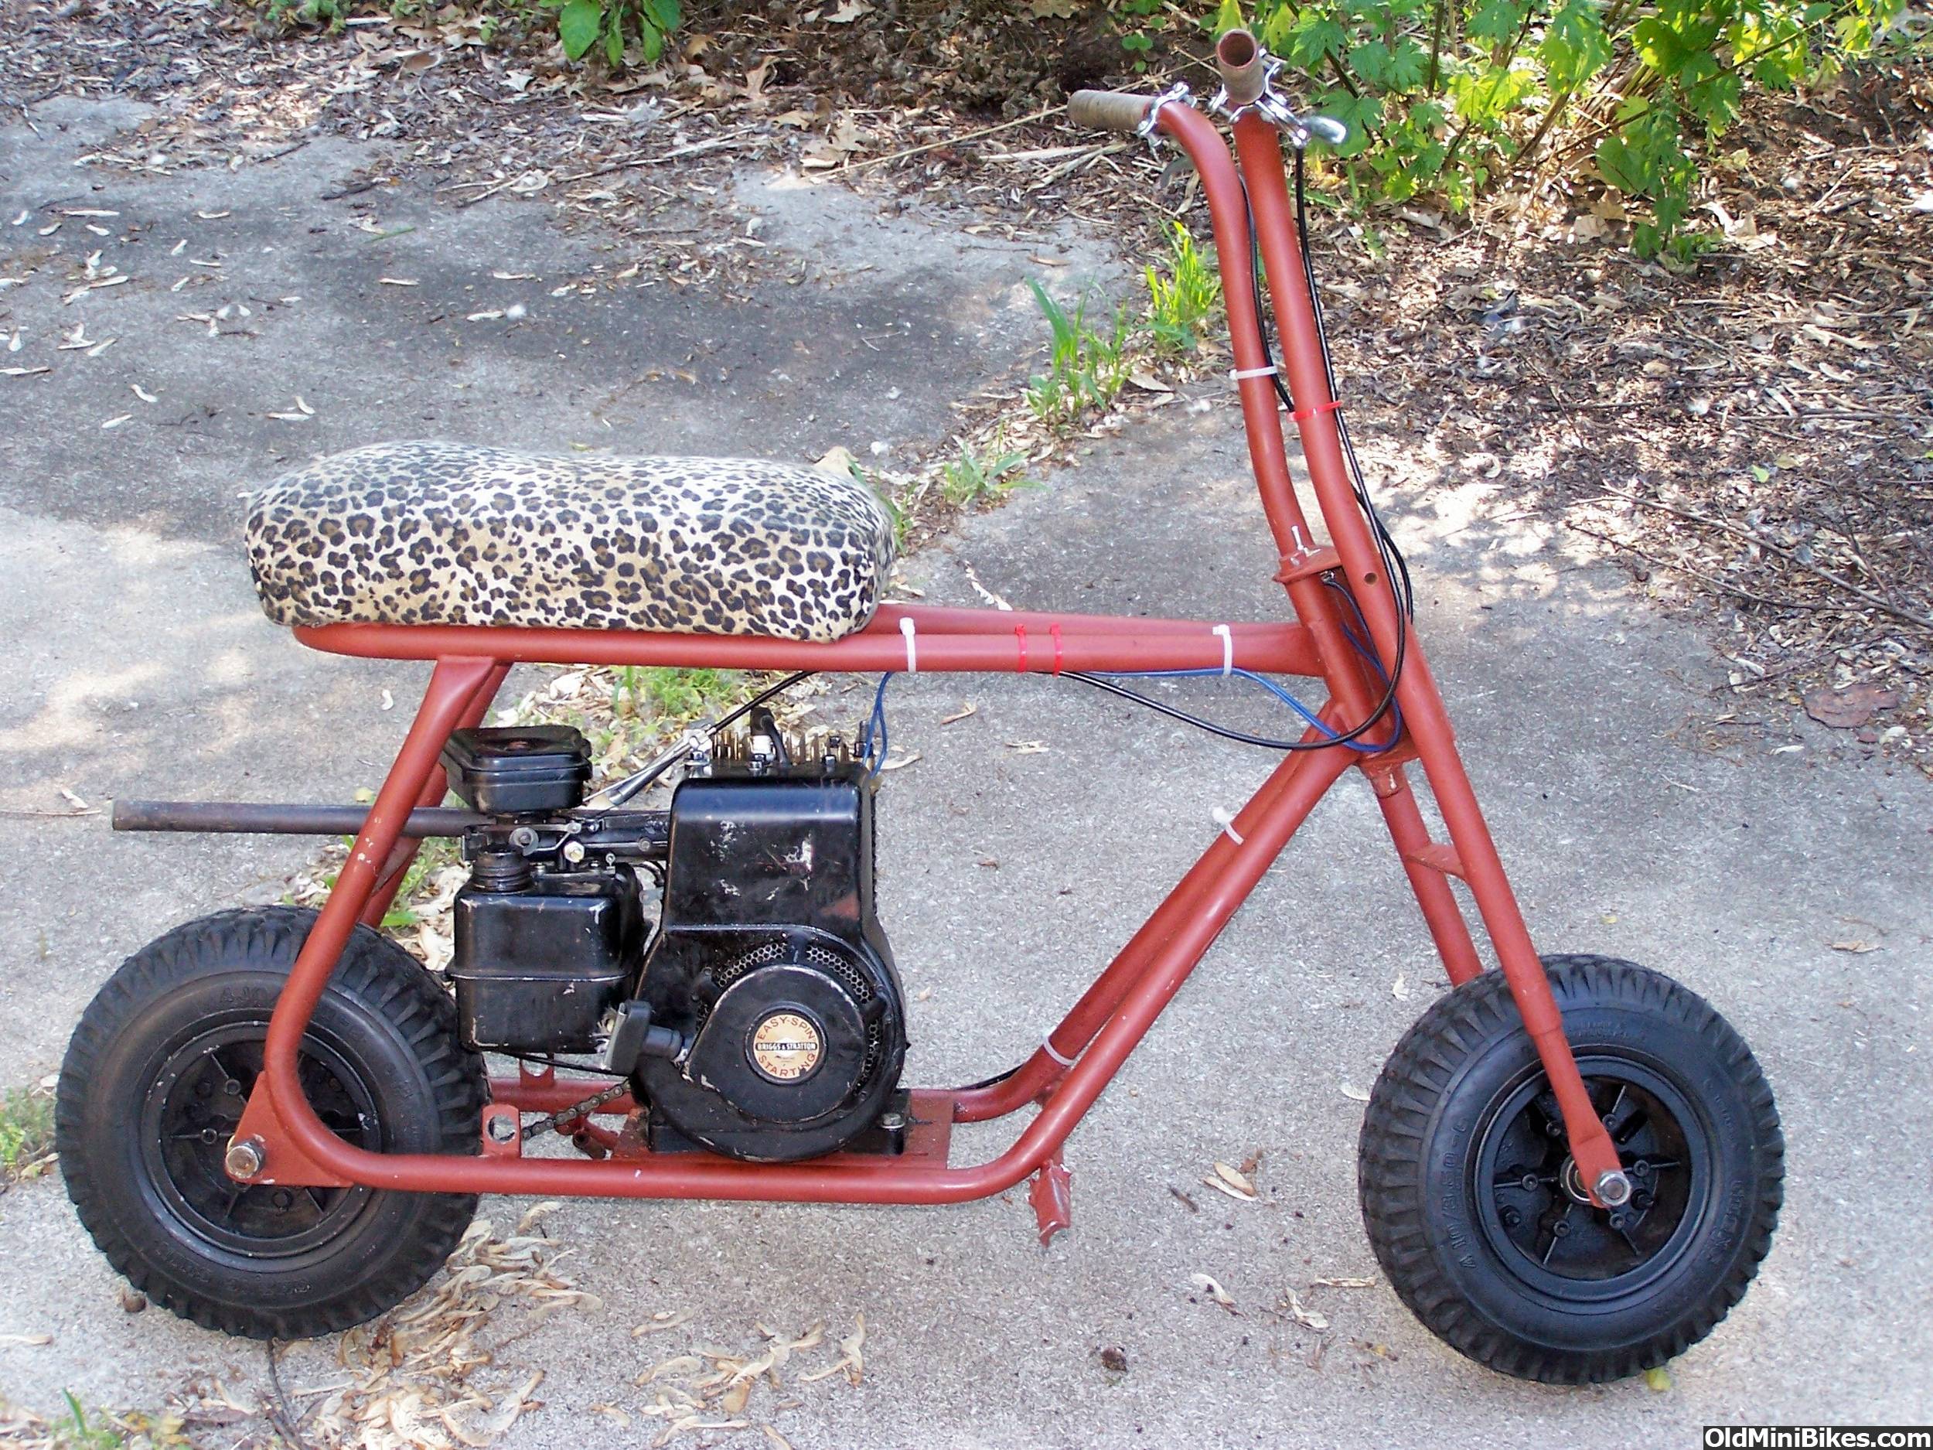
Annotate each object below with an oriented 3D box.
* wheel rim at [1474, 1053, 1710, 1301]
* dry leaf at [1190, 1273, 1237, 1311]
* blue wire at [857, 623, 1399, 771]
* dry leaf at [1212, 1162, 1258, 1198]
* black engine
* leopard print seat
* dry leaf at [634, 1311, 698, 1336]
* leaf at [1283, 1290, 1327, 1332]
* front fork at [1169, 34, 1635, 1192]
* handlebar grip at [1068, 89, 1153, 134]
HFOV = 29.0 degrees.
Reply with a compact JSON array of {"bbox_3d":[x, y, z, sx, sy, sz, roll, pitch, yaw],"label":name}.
[{"bbox_3d":[0.444,0.325,2.741,0.180,0.180,0.090,0,3,-10],"label":"wheel rim"},{"bbox_3d":[0.191,0.429,2.866,0.015,0.008,0.054,-12,25,-29],"label":"dry leaf"},{"bbox_3d":[0.112,-0.019,2.629,0.374,0.105,0.075,2,11,2],"label":"blue wire"},{"bbox_3d":[0.215,0.363,3.026,0.015,0.012,0.061,-10,25,-26],"label":"dry leaf"},{"bbox_3d":[-0.205,0.147,2.705,0.338,0.305,0.250,2,11,2],"label":"black engine"},{"bbox_3d":[-0.276,-0.135,2.669,0.452,0.120,0.215,2,11,2],"label":"leopard print seat"},{"bbox_3d":[-0.225,0.445,2.803,0.058,0.008,0.011,-15,27,-35],"label":"dry leaf"},{"bbox_3d":[0.257,0.439,2.843,0.020,0.010,0.065,-8,24,-23],"label":"leaf"},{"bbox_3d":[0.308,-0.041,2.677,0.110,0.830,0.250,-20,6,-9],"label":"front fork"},{"bbox_3d":[0.109,-0.464,2.825,0.027,0.027,0.112,-10,13,-25],"label":"handlebar grip"}]

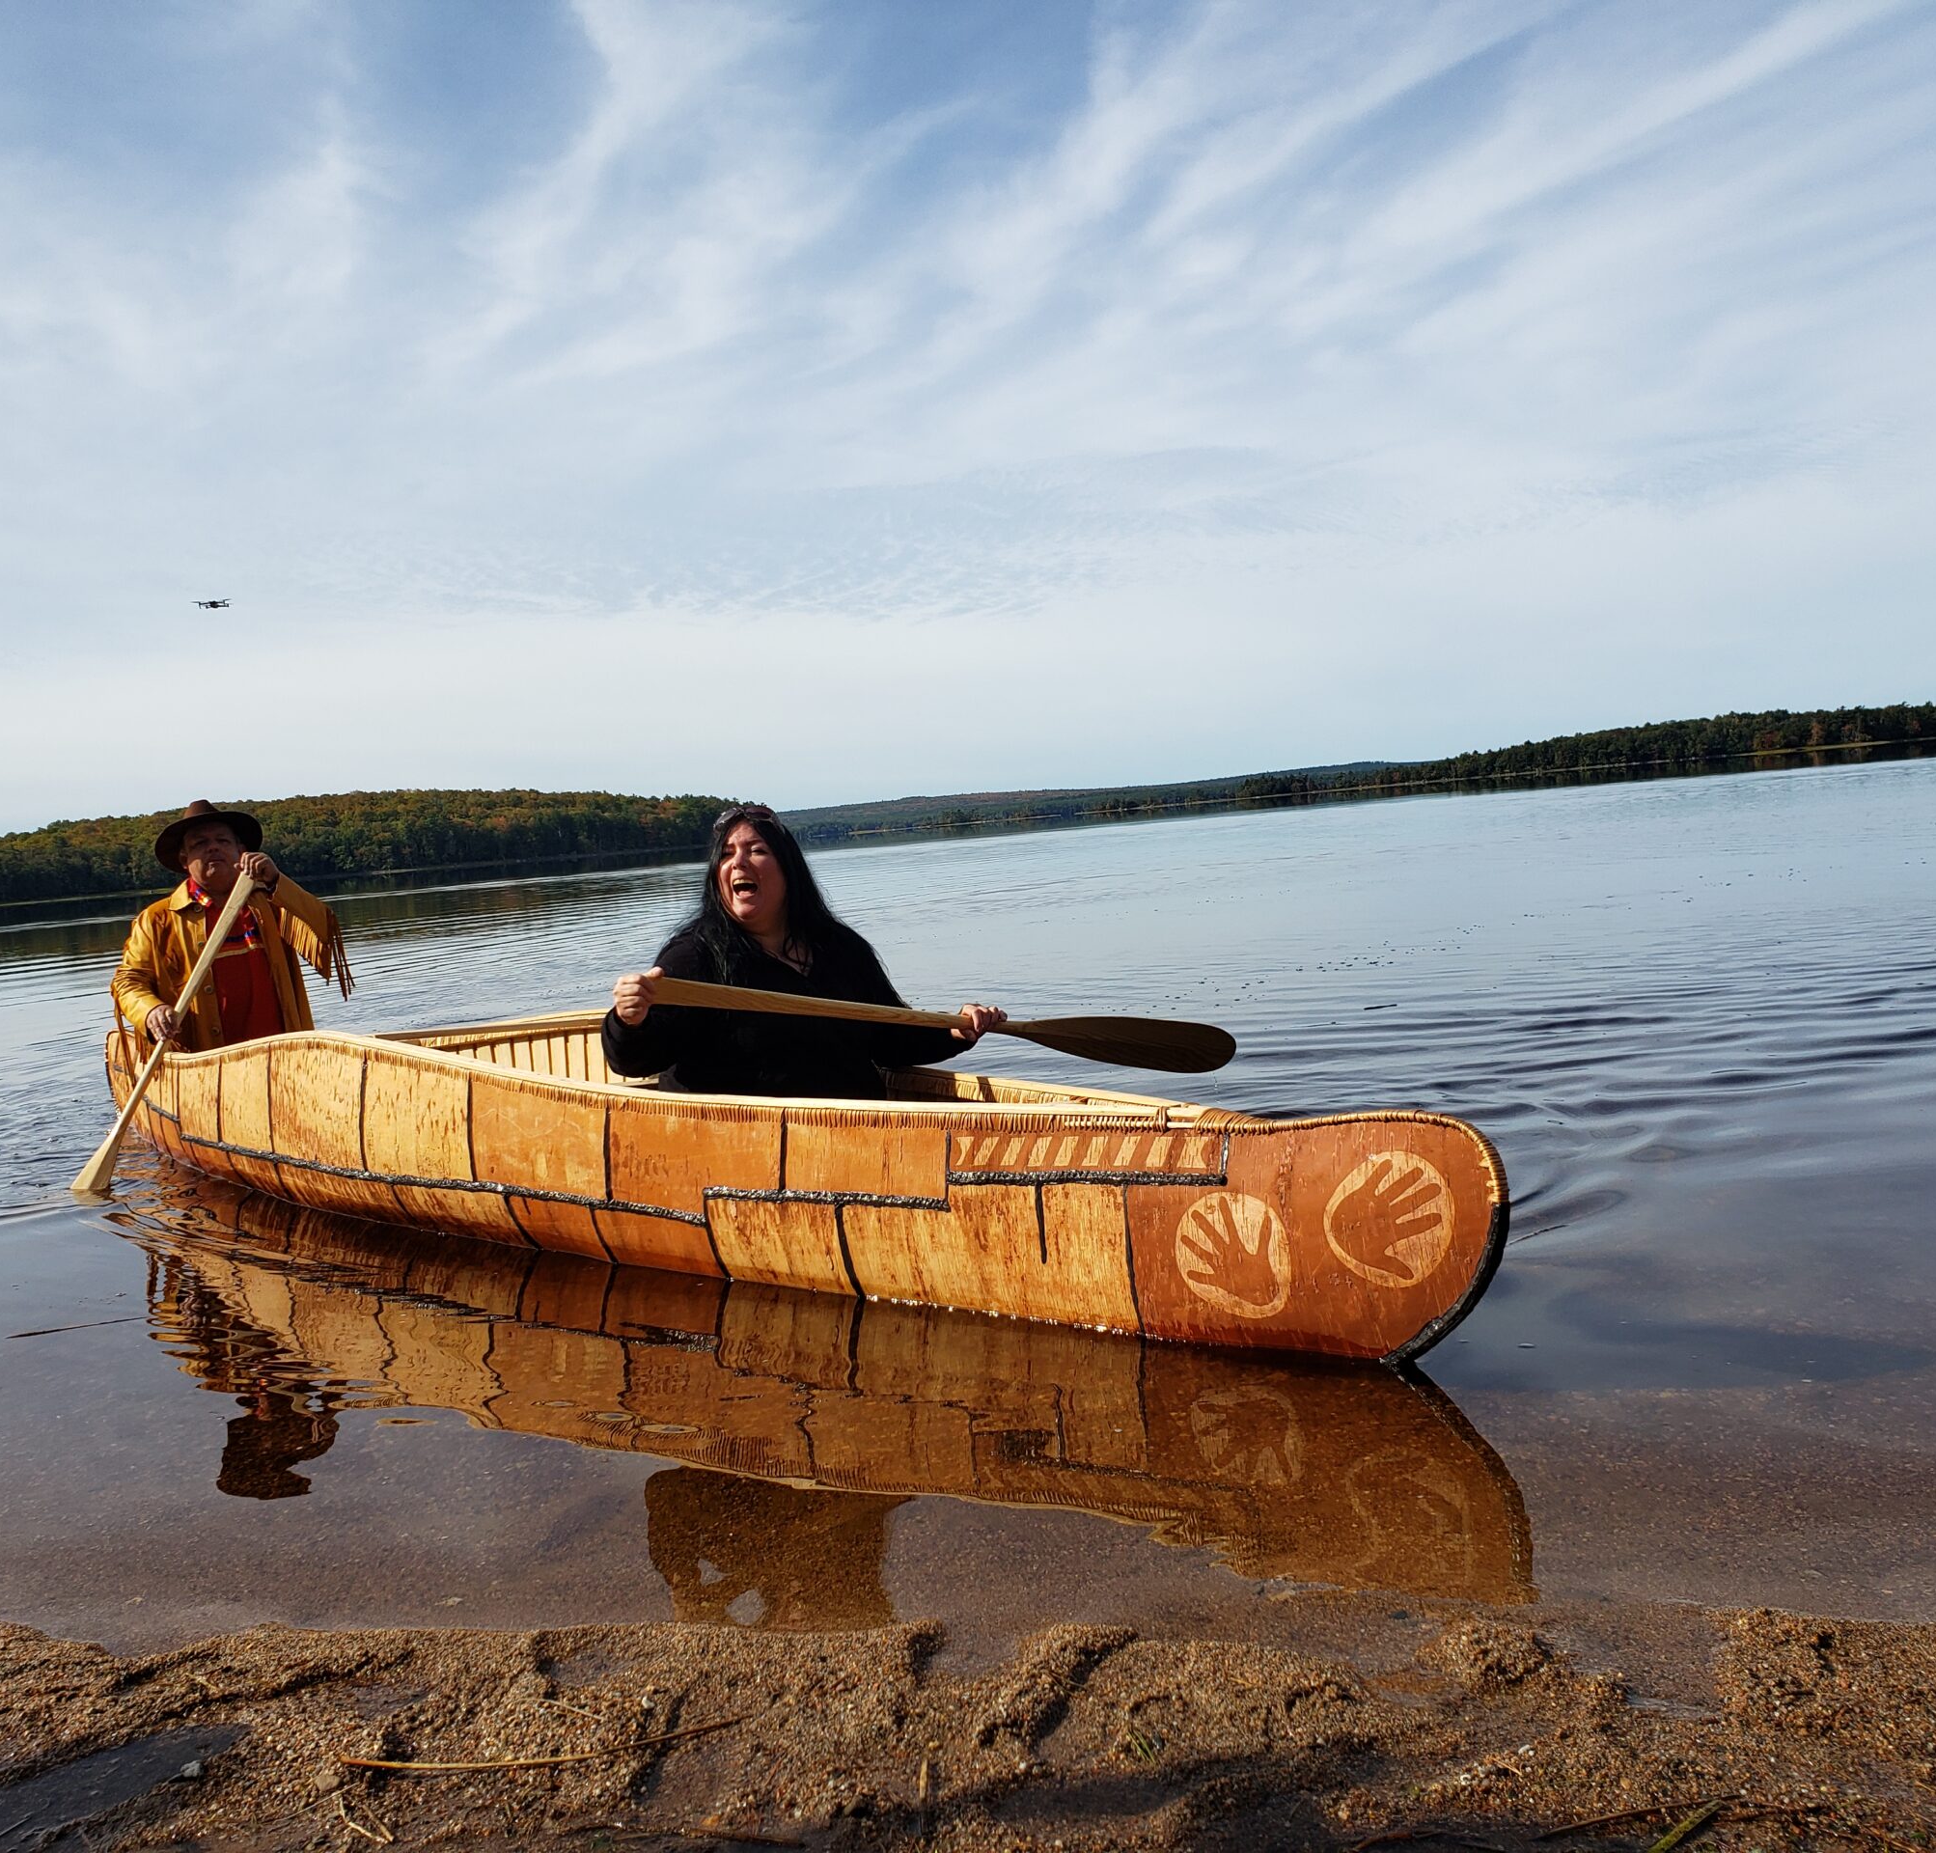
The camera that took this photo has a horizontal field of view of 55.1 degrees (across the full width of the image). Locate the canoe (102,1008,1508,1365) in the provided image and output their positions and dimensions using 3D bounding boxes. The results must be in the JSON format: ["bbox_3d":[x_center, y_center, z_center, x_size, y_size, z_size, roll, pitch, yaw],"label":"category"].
[{"bbox_3d":[-1.075,0.511,4.388,0.860,0.540,5.125,-7,4,-44],"label":"canoe"}]

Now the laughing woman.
[{"bbox_3d":[-0.315,0.218,3.604,0.760,0.930,0.740,-6,4,-31],"label":"laughing woman"}]

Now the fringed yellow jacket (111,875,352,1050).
[{"bbox_3d":[-2.140,0.194,5.381,0.660,0.690,0.460,-7,4,-40],"label":"fringed yellow jacket"}]

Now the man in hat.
[{"bbox_3d":[-2.108,0.188,5.343,0.680,1.100,0.720,-7,4,-40],"label":"man in hat"}]

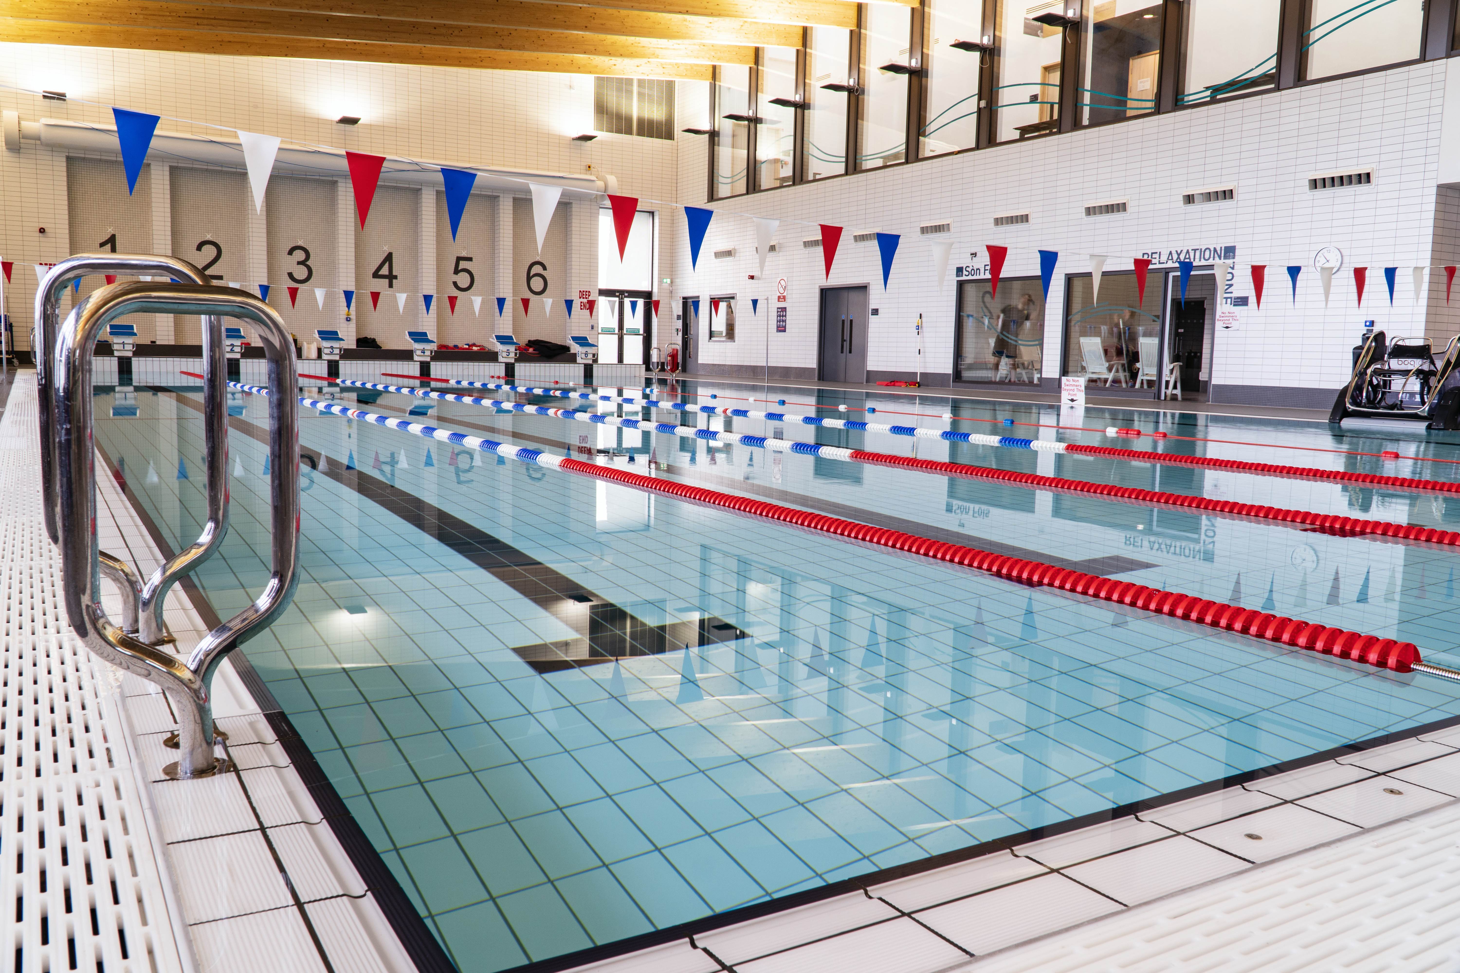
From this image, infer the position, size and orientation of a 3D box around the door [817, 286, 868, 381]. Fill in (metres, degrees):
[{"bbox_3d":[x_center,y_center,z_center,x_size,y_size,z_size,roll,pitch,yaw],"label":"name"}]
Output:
[{"bbox_3d":[2.578,-3.435,24.771,0.102,2.137,1.742,-3,8,-32],"label":"door"}]

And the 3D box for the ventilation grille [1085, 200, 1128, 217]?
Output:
[{"bbox_3d":[6.414,-4.716,18.611,0.081,0.217,0.886,-3,8,-32],"label":"ventilation grille"}]

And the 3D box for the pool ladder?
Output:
[{"bbox_3d":[-1.132,-0.040,2.163,0.381,0.877,1.151,-3,8,-32],"label":"pool ladder"}]

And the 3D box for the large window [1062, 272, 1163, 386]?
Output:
[{"bbox_3d":[6.493,-2.652,18.671,0.102,1.992,2.017,-3,8,-32],"label":"large window"}]

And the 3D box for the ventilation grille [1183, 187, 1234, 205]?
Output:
[{"bbox_3d":[7.448,-4.501,17.001,0.081,0.227,0.900,-3,8,-32],"label":"ventilation grille"}]

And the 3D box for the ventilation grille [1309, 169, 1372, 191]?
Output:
[{"bbox_3d":[8.540,-4.268,15.300,0.081,0.237,0.895,-3,8,-32],"label":"ventilation grille"}]

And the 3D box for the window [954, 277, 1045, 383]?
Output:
[{"bbox_3d":[5.109,-2.942,20.826,0.102,2.002,2.234,-3,8,-32],"label":"window"}]

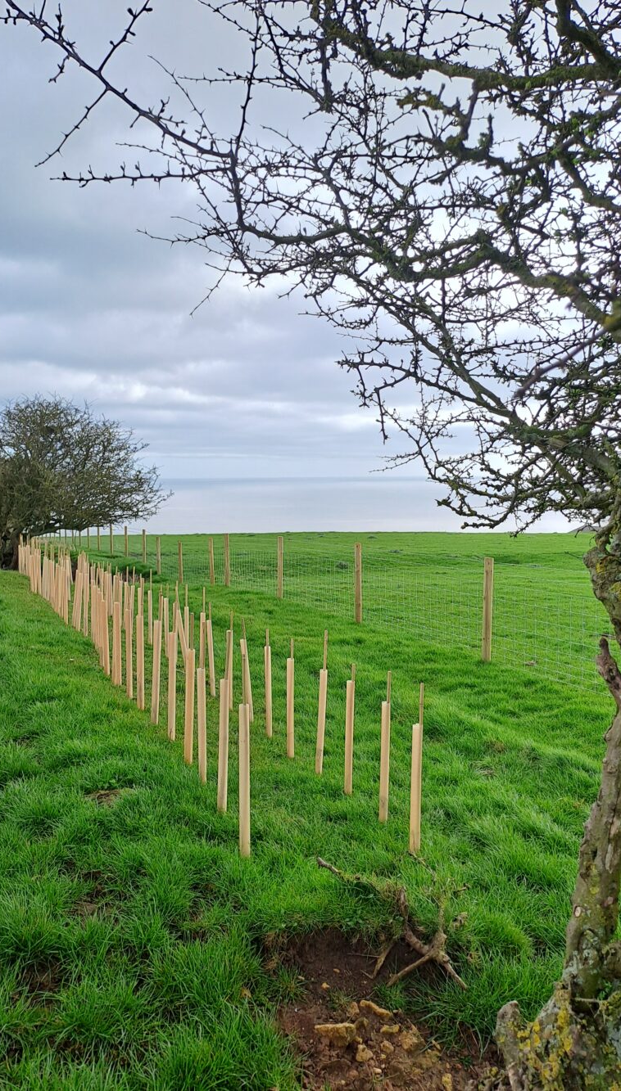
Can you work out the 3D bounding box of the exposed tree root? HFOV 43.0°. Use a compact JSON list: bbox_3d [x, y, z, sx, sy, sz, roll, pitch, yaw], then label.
[{"bbox_3d":[0.284,1.340,2.780,0.500,0.250,0.480,0,5,0],"label":"exposed tree root"}]

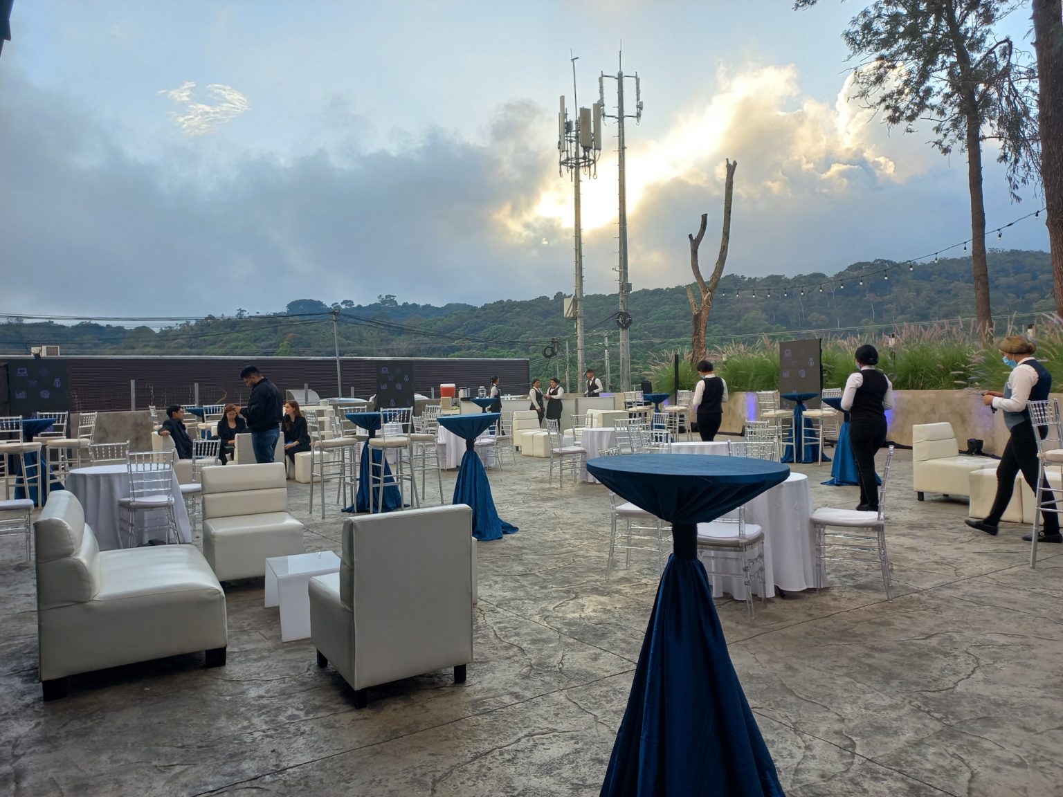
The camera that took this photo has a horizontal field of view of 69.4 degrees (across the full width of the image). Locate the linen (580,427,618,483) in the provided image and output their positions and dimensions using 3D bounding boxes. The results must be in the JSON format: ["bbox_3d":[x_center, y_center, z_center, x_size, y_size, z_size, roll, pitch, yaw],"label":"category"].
[{"bbox_3d":[1.164,0.783,10.870,0.970,0.730,0.970,-1,1,6],"label":"linen"}]

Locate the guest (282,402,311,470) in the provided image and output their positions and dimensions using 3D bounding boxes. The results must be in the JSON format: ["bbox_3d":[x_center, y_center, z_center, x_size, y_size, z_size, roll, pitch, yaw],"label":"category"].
[{"bbox_3d":[-3.542,0.634,11.510,0.650,1.210,0.470,-2,1,-40],"label":"guest"}]

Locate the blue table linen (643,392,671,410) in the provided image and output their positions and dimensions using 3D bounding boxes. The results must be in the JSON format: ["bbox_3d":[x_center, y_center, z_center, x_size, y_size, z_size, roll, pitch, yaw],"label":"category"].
[{"bbox_3d":[2.906,0.454,17.692,0.680,1.080,0.680,-1,1,9],"label":"blue table linen"}]

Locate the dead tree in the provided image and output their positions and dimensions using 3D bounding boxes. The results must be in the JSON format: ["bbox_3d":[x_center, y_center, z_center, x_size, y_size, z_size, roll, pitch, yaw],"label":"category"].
[{"bbox_3d":[5.634,-3.933,24.000,1.600,7.100,1.000,-1,1,0],"label":"dead tree"}]

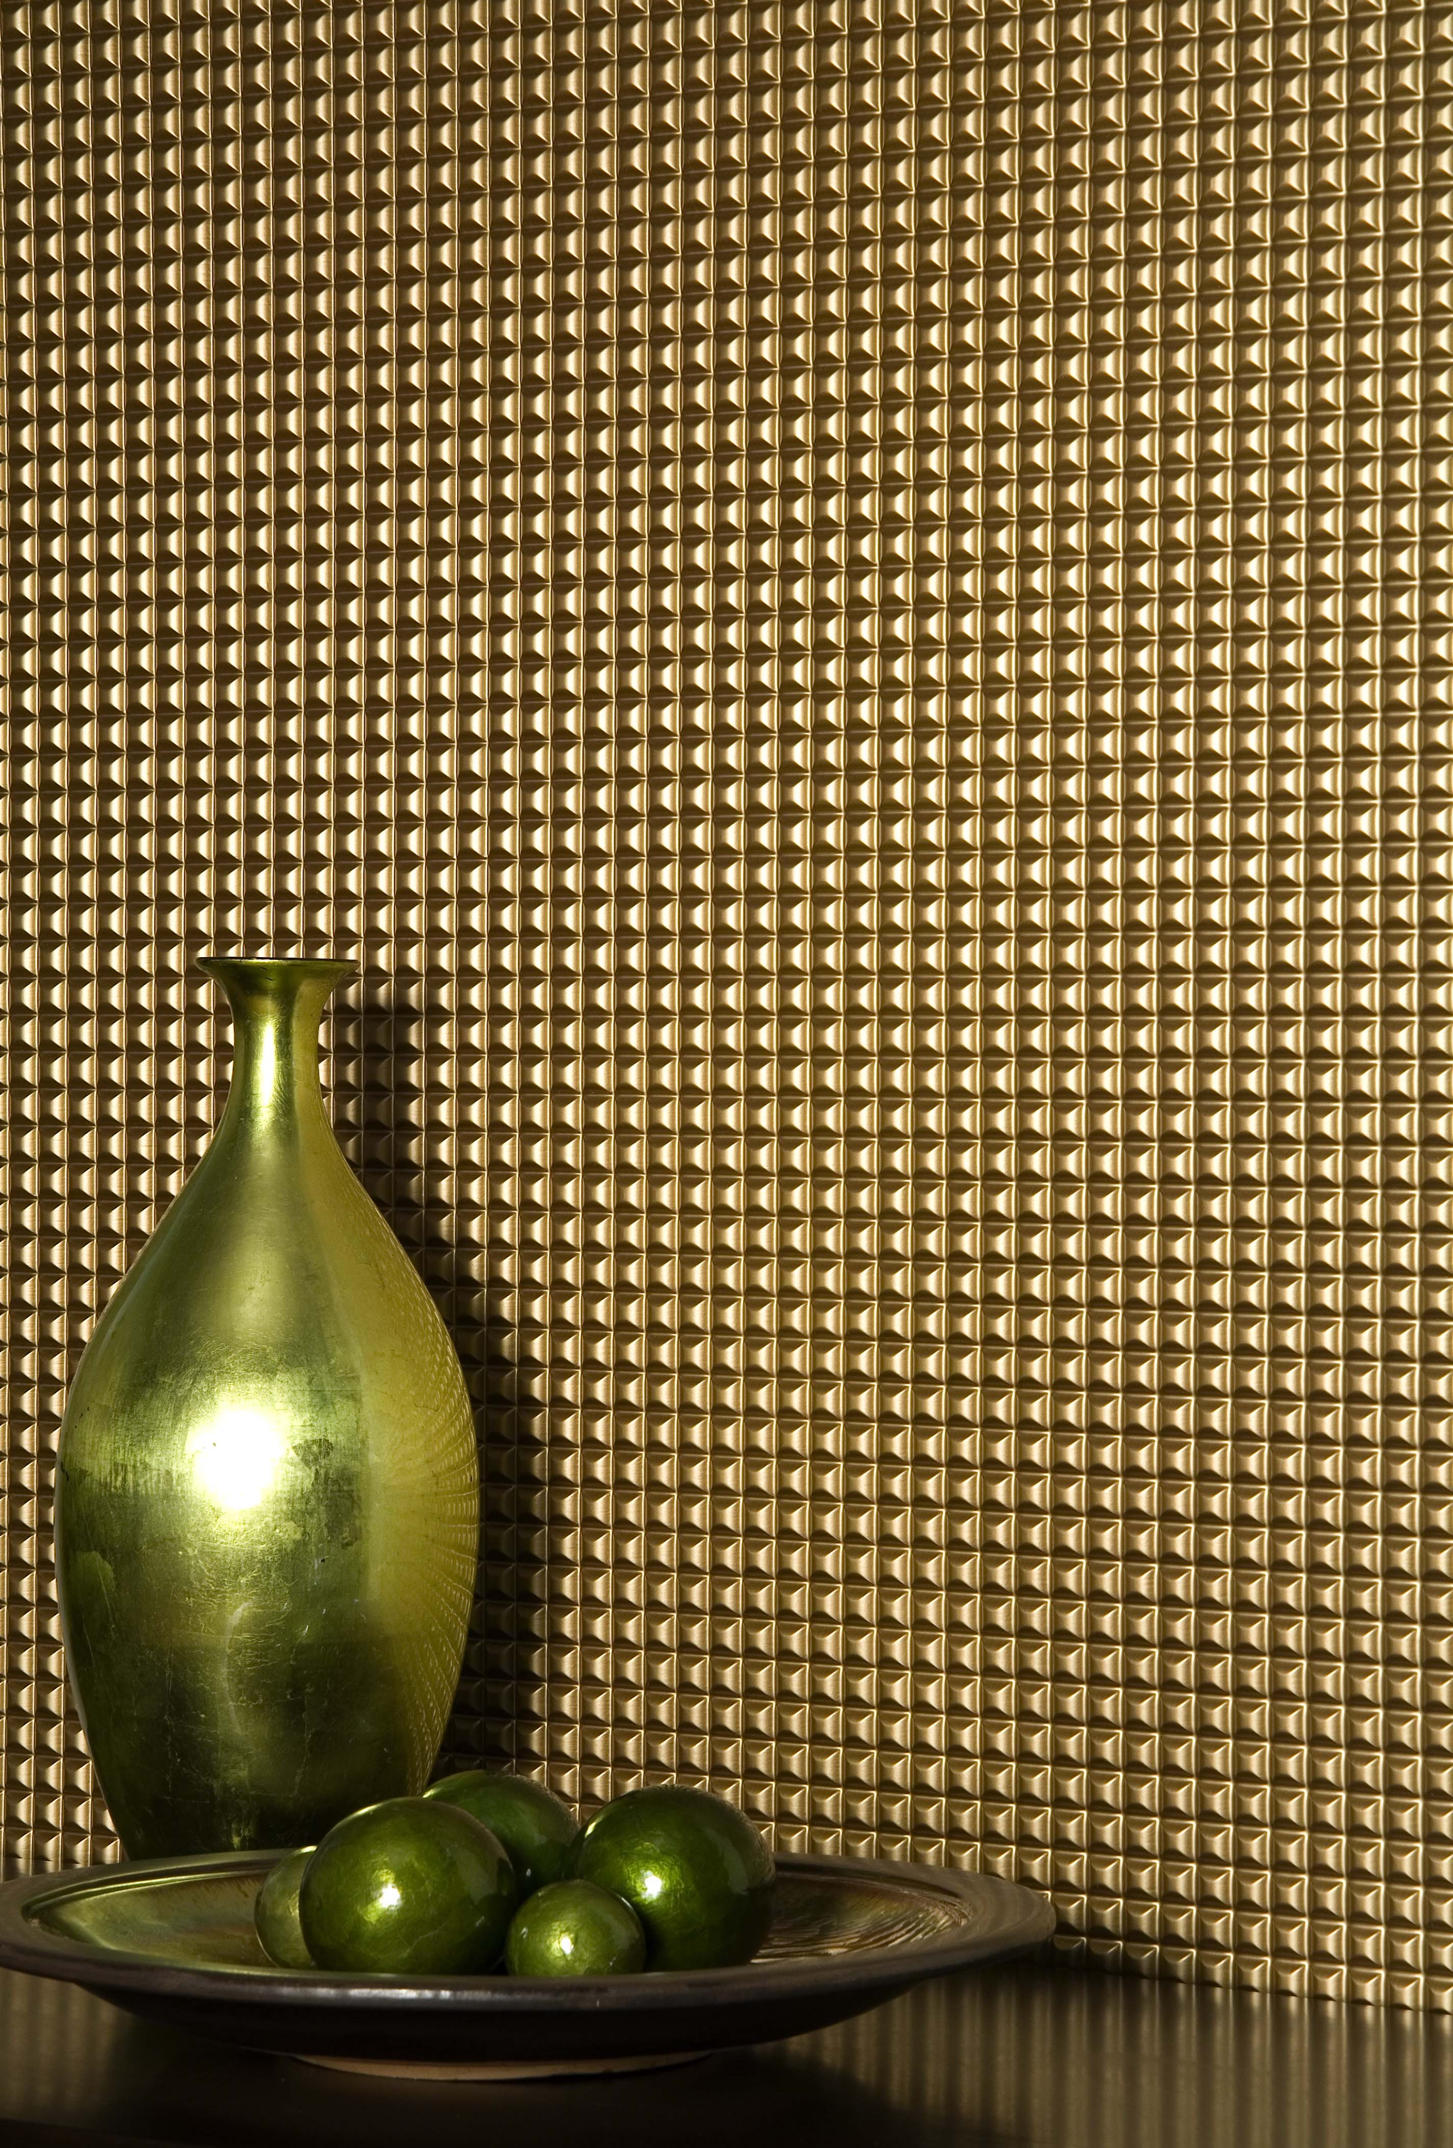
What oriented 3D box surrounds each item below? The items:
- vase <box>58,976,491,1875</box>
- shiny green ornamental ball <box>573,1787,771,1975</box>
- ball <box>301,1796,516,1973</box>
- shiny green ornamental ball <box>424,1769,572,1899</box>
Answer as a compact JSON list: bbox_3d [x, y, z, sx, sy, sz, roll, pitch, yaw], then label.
[{"bbox_3d":[-0.183,0.149,2.400,0.169,0.389,0.169,0,1,0],"label":"vase"},{"bbox_3d":[-0.019,0.292,2.155,0.074,0.074,0.074,0,1,0],"label":"shiny green ornamental ball"},{"bbox_3d":[-0.112,0.292,2.115,0.075,0.075,0.075,0,1,0],"label":"ball"},{"bbox_3d":[-0.088,0.292,2.211,0.072,0.072,0.072,0,1,0],"label":"shiny green ornamental ball"}]

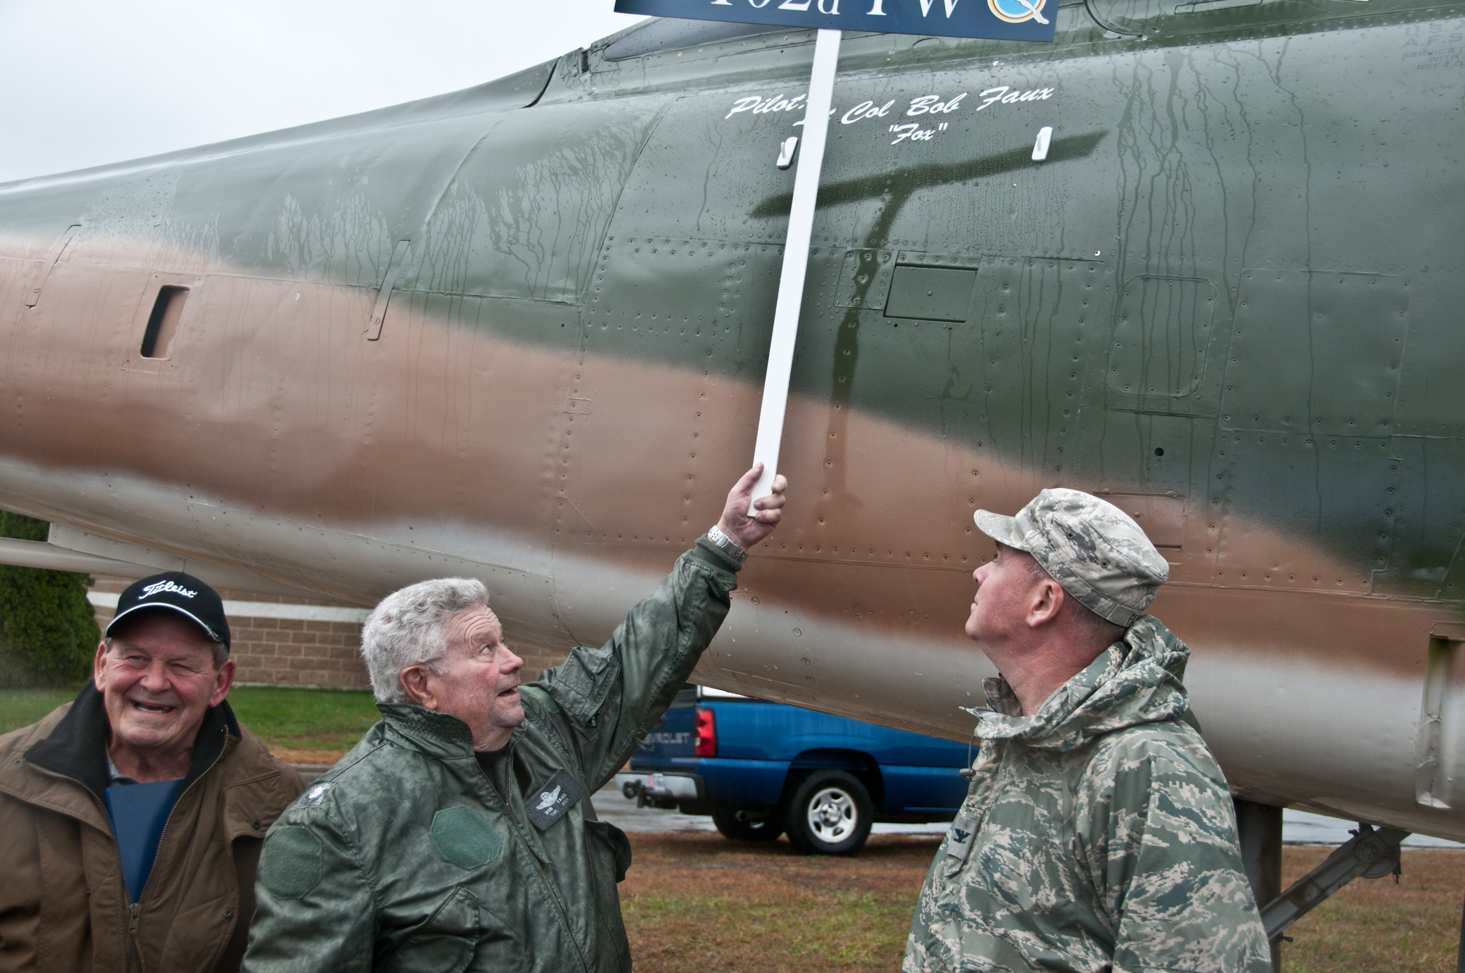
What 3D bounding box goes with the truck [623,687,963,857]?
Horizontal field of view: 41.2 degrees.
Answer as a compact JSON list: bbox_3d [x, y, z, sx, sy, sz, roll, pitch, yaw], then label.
[{"bbox_3d":[1.956,2.365,17.586,5.750,1.870,2.000,5,-7,-21],"label":"truck"}]

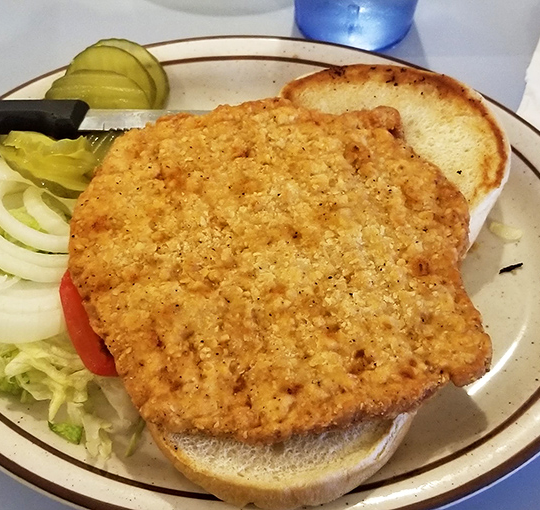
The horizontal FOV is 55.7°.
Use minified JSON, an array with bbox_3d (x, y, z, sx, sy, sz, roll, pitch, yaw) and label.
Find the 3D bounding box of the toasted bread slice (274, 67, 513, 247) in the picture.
[{"bbox_3d":[0.057,-0.048,0.255,0.112,0.030,0.112,0,58,0],"label":"toasted bread slice"}]

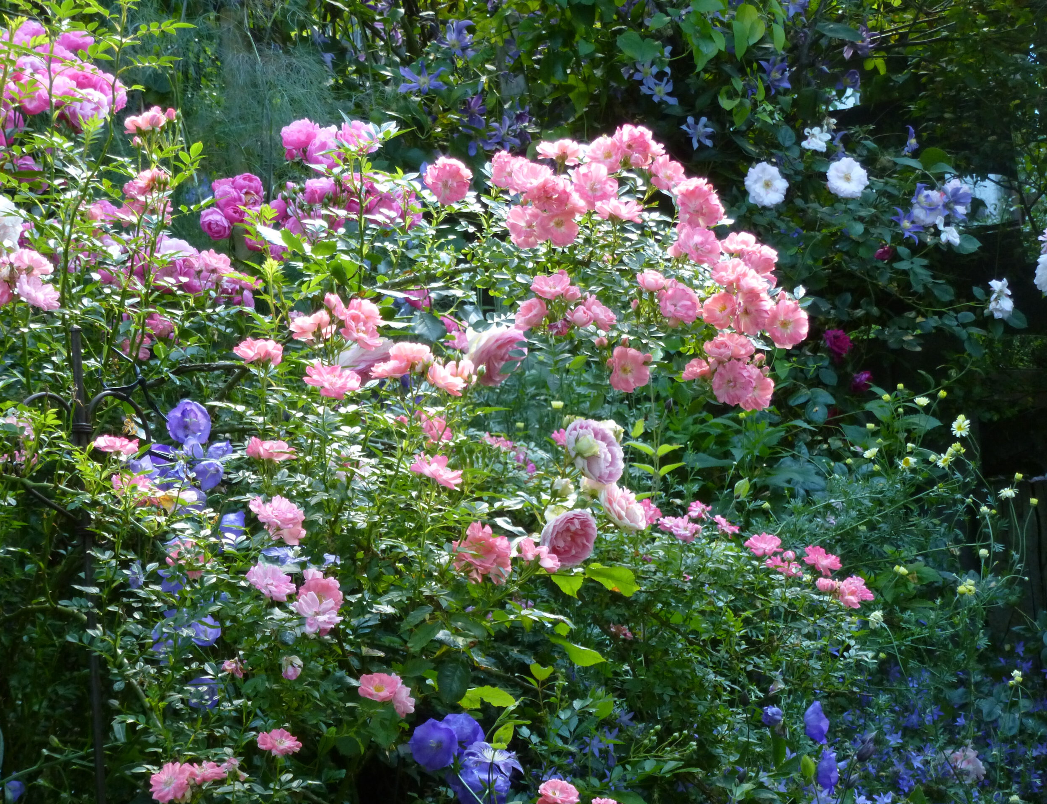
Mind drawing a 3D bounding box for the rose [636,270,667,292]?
[{"bbox_3d":[0.163,-0.152,2.980,0.037,0.023,0.037,-3,18,0],"label":"rose"}]

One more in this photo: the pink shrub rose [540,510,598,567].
[{"bbox_3d":[0.051,0.164,2.850,0.071,0.071,0.043,-3,6,-17],"label":"pink shrub rose"}]

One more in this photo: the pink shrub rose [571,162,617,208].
[{"bbox_3d":[0.089,-0.277,3.000,0.059,0.059,0.029,0,0,-3],"label":"pink shrub rose"}]

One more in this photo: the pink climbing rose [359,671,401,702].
[{"bbox_3d":[-0.169,0.339,2.770,0.045,0.020,0.045,1,50,9],"label":"pink climbing rose"}]

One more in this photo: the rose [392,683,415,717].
[{"bbox_3d":[-0.141,0.348,2.750,0.030,0.040,0.040,2,8,15],"label":"rose"}]

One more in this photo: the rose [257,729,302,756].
[{"bbox_3d":[-0.286,0.401,2.750,0.048,0.020,0.048,7,30,0],"label":"rose"}]

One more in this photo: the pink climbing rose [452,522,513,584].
[{"bbox_3d":[-0.048,0.184,2.800,0.074,0.074,0.044,1,-17,6],"label":"pink climbing rose"}]

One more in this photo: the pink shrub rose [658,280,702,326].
[{"bbox_3d":[0.189,-0.120,2.850,0.051,0.051,0.038,1,8,9],"label":"pink shrub rose"}]

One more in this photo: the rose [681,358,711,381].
[{"bbox_3d":[0.221,-0.039,2.970,0.035,0.023,0.035,-19,24,0],"label":"rose"}]

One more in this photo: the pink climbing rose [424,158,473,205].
[{"bbox_3d":[-0.096,-0.283,3.000,0.062,0.062,0.031,1,6,6],"label":"pink climbing rose"}]

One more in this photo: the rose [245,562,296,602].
[{"bbox_3d":[-0.301,0.217,2.780,0.059,0.027,0.059,25,34,0],"label":"rose"}]

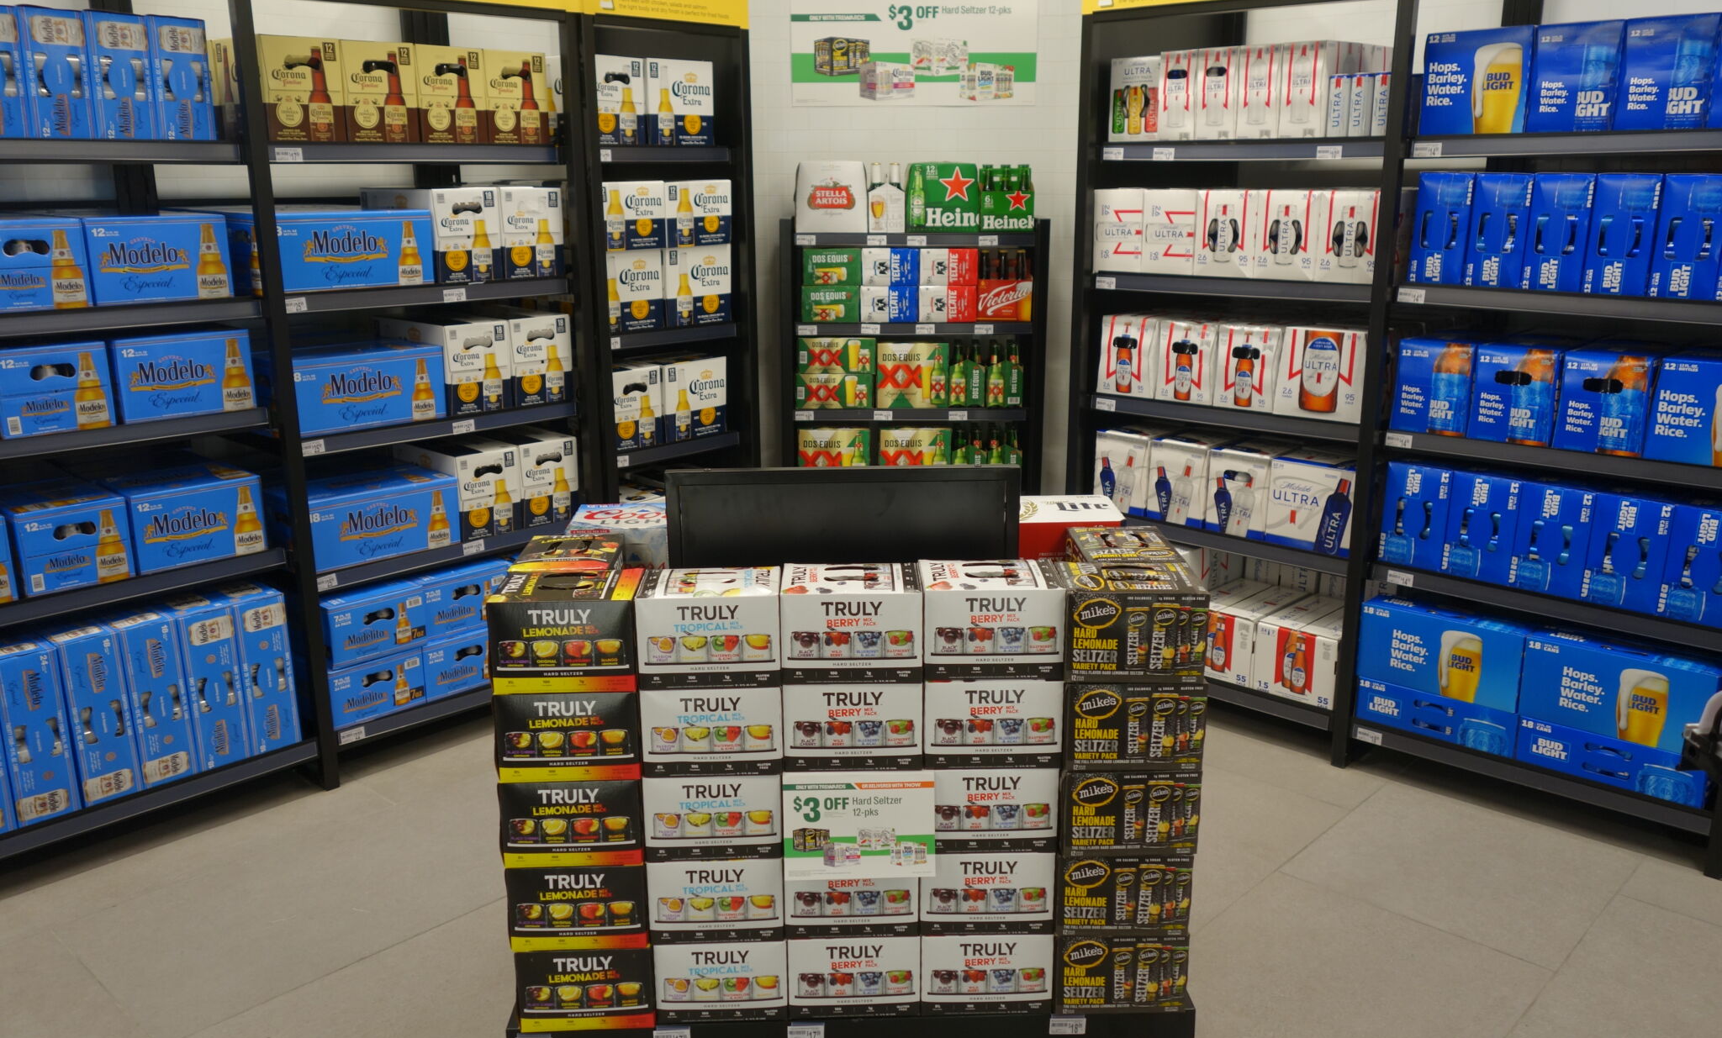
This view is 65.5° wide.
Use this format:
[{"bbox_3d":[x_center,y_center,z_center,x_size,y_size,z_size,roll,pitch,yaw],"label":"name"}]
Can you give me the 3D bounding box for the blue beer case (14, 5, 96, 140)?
[{"bbox_3d":[-1.757,-0.950,2.879,0.198,0.263,0.124,13,20,42],"label":"blue beer case"}]

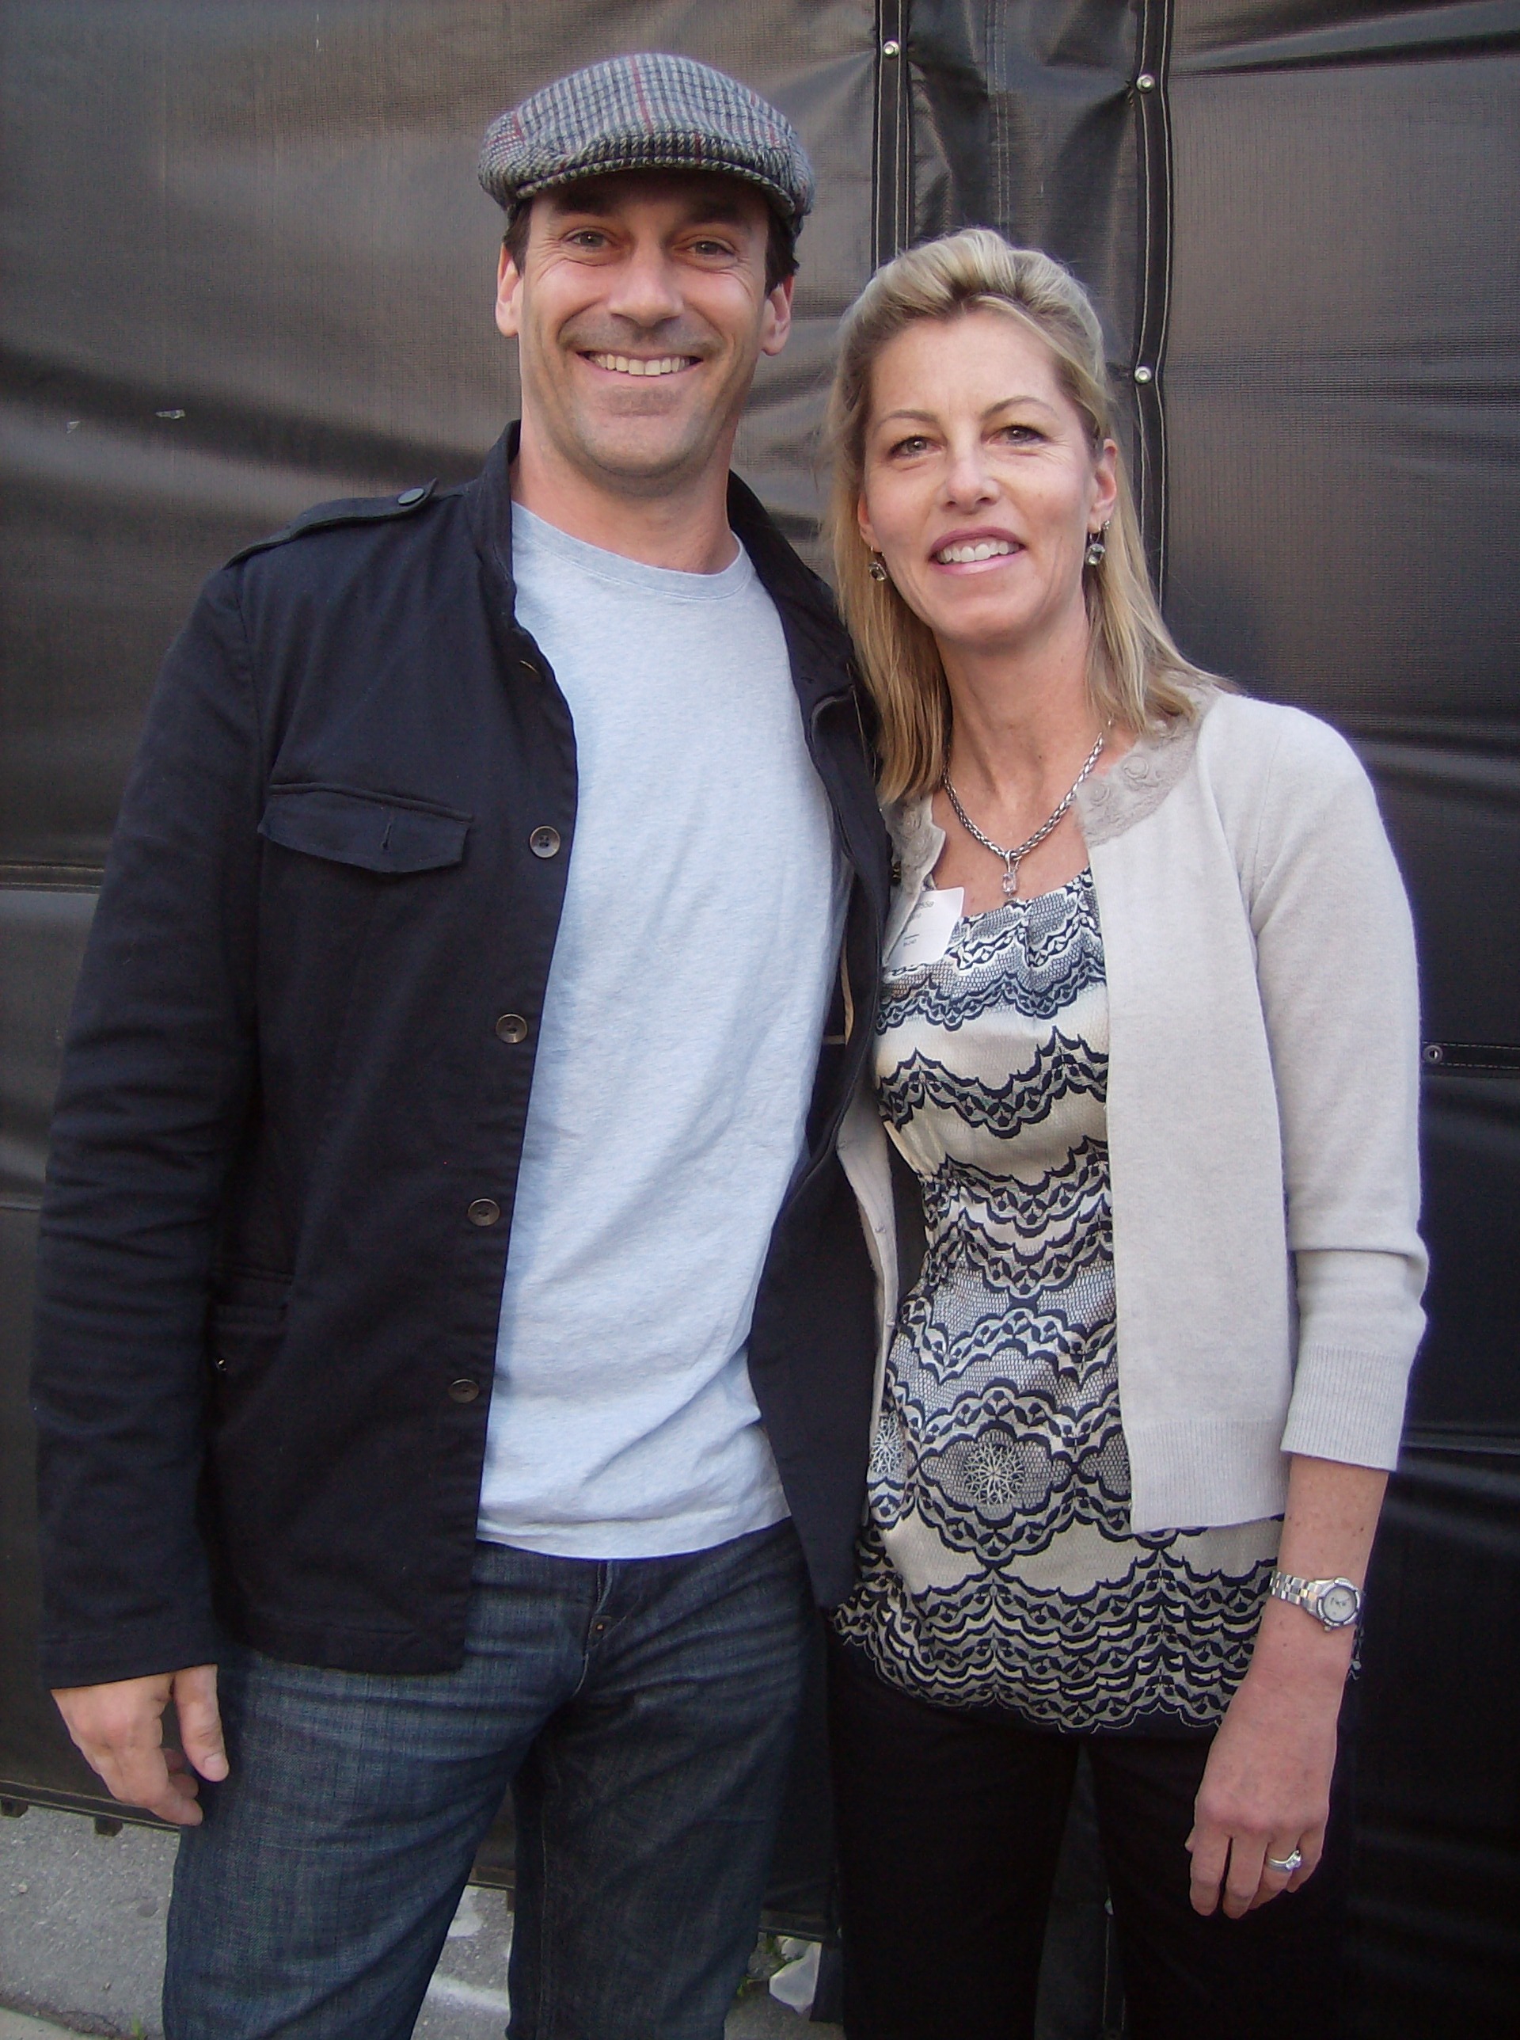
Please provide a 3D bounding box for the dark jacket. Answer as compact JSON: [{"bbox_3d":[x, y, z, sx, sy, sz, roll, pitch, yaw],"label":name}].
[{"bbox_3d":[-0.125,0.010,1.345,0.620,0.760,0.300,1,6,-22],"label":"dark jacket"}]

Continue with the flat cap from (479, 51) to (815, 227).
[{"bbox_3d":[-0.067,-0.532,1.291,0.209,0.114,0.275,4,13,-6],"label":"flat cap"}]

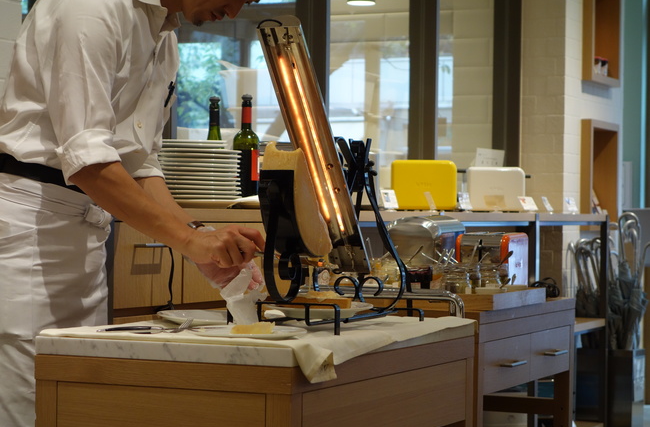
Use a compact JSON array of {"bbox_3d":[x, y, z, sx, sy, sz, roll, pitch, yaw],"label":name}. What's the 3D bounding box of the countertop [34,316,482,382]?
[{"bbox_3d":[-0.099,0.250,3.705,0.524,0.035,0.984,1,0,24],"label":"countertop"}]

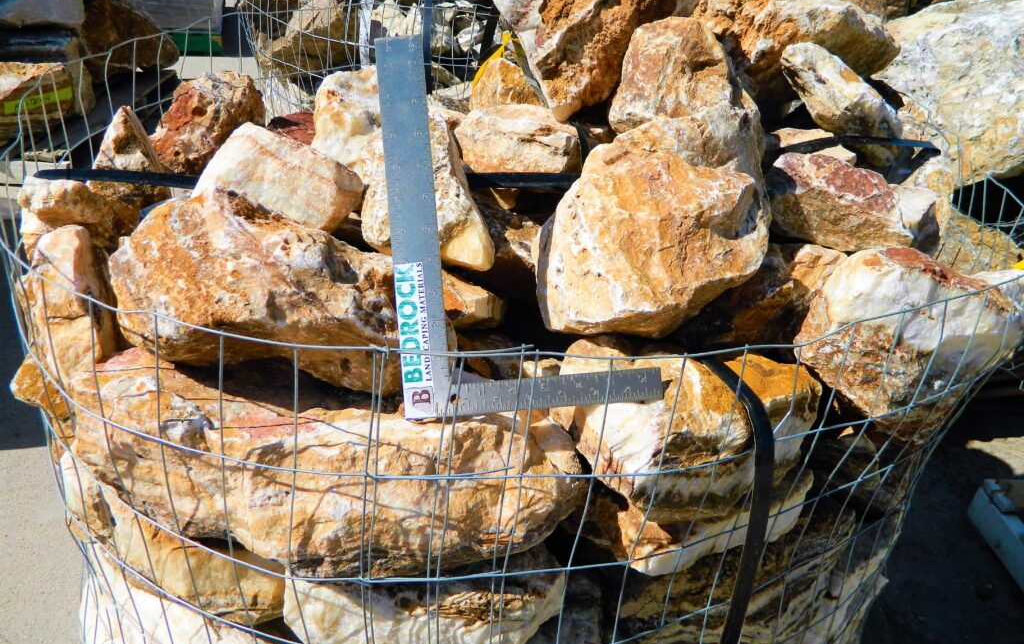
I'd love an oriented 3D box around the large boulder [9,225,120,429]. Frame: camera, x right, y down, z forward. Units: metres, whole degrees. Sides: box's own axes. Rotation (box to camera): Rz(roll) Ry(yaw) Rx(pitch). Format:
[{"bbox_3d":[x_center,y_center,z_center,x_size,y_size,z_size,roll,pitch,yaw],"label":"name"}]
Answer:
[{"bbox_3d":[-0.373,0.005,0.700,0.085,0.165,0.090,4,33,0],"label":"large boulder"}]

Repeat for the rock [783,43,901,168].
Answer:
[{"bbox_3d":[0.431,-0.287,1.090,0.165,0.090,0.095,42,42,21],"label":"rock"}]

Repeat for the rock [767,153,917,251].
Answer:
[{"bbox_3d":[0.361,-0.134,0.910,0.152,0.077,0.120,12,30,13],"label":"rock"}]

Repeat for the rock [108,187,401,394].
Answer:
[{"bbox_3d":[-0.203,-0.031,0.710,0.236,0.129,0.180,7,29,4],"label":"rock"}]

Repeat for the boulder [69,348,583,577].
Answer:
[{"bbox_3d":[-0.146,0.112,0.705,0.412,0.119,0.190,5,29,0],"label":"boulder"}]

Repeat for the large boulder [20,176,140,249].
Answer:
[{"bbox_3d":[-0.412,-0.101,0.790,0.100,0.070,0.090,4,33,0],"label":"large boulder"}]

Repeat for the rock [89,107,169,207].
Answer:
[{"bbox_3d":[-0.386,-0.168,0.840,0.068,0.096,0.080,-8,31,-22],"label":"rock"}]

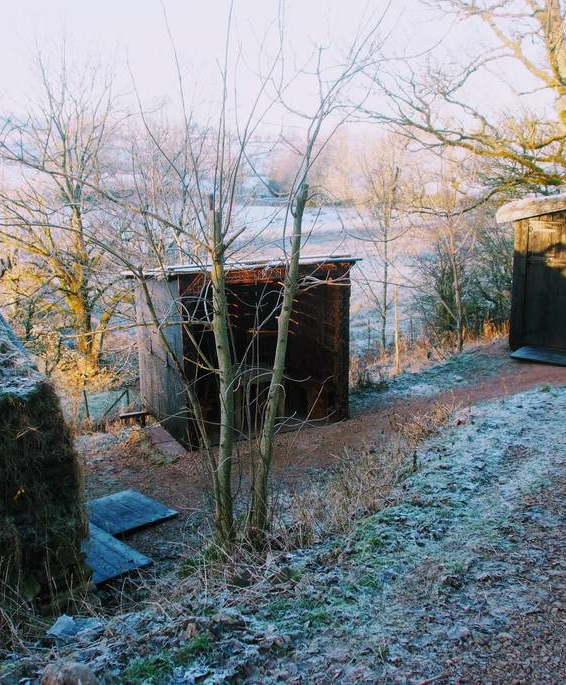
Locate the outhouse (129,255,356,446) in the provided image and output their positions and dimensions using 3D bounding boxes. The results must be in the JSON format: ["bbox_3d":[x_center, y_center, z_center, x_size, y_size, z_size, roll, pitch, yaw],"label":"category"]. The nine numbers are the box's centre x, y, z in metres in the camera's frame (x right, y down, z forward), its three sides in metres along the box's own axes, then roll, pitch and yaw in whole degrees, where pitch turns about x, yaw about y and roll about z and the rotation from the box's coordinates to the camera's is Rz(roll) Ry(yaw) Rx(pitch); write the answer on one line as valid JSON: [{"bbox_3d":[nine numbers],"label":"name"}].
[{"bbox_3d":[-0.560,-0.086,9.693,2.241,1.998,2.115,-7,14,-24],"label":"outhouse"}]

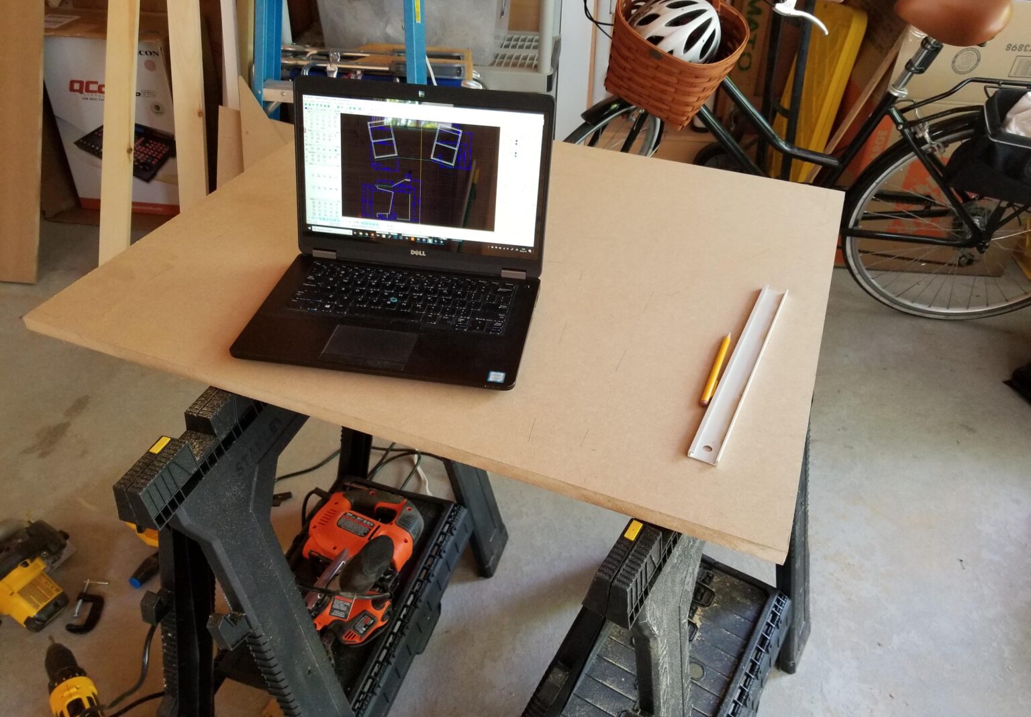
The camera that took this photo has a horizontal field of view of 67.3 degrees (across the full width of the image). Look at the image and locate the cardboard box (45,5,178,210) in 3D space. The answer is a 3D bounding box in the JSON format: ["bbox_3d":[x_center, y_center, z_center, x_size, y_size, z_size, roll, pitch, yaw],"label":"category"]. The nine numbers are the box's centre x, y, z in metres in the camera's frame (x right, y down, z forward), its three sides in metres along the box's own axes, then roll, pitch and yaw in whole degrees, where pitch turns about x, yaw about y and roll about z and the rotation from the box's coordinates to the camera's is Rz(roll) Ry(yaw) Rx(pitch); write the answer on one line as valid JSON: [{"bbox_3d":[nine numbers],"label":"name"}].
[{"bbox_3d":[-1.380,-0.911,2.878,0.437,0.617,0.396,4,35,2],"label":"cardboard box"}]

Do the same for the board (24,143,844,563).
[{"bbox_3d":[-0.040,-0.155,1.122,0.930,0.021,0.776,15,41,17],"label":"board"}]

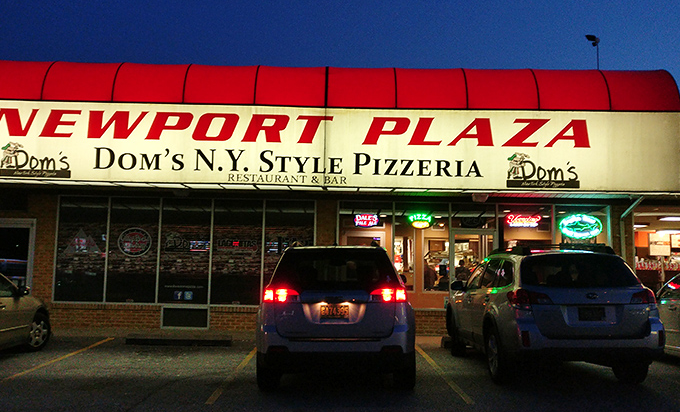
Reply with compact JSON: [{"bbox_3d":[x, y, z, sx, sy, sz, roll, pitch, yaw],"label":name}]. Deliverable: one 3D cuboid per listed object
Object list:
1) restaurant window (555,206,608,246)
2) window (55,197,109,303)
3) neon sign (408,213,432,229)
[{"bbox_3d":[4.868,1.052,11.077,1.133,2.176,0.100,1,-5,1],"label":"restaurant window"},{"bbox_3d":[-5.238,0.881,11.184,1.078,2.167,0.100,1,-5,1],"label":"window"},{"bbox_3d":[1.650,0.312,11.276,0.500,0.320,0.080,1,-5,1],"label":"neon sign"}]

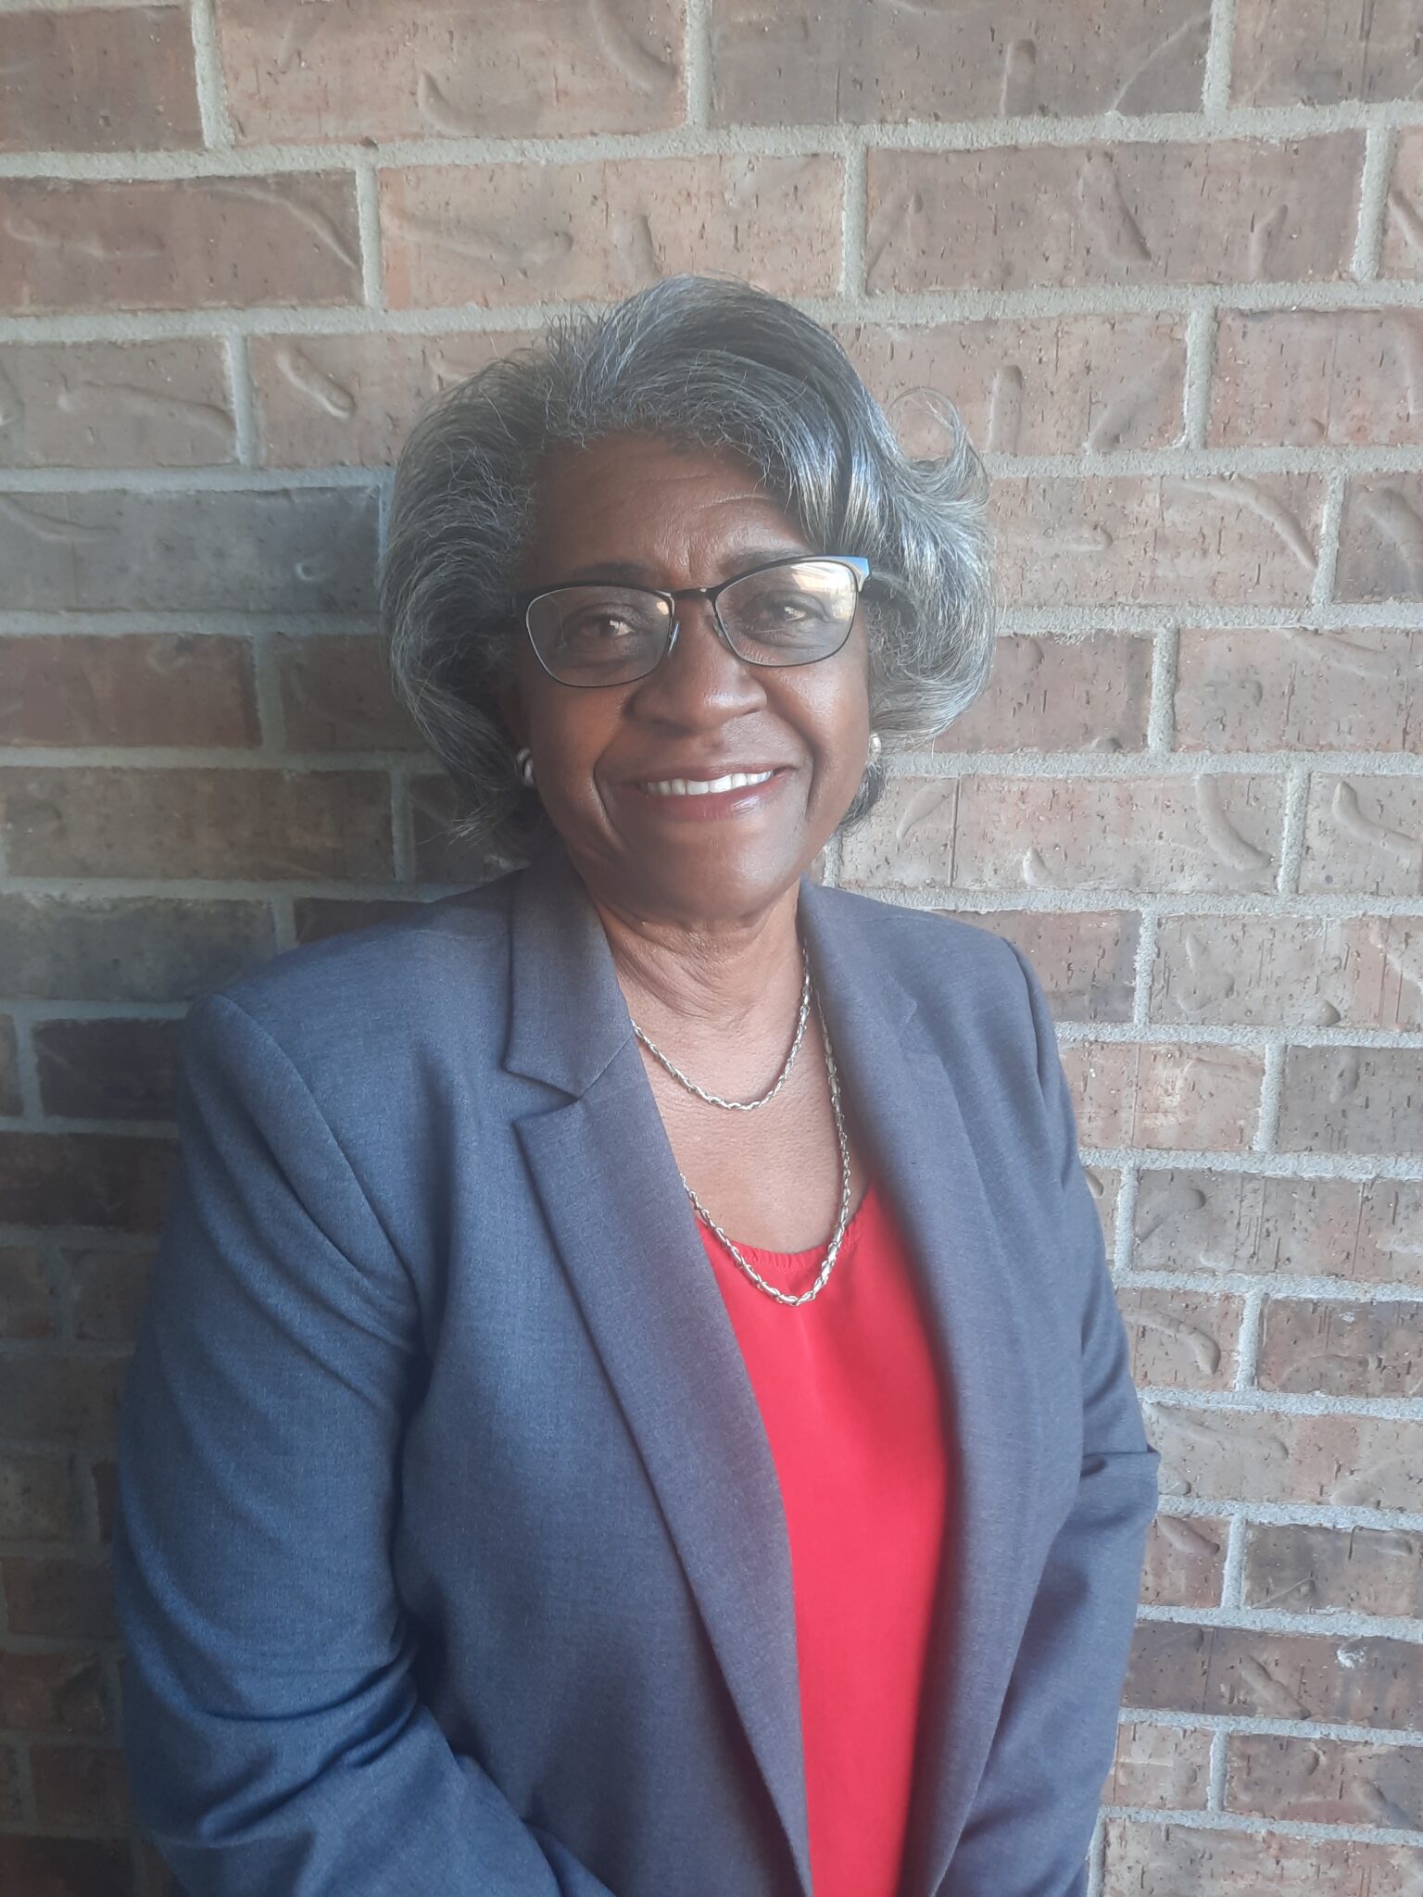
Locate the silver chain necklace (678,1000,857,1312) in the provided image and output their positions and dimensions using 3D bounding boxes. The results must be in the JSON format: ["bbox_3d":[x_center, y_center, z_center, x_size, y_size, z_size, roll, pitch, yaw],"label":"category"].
[{"bbox_3d":[0.008,0.063,0.693,0.135,0.187,0.145,-5,15,-19],"label":"silver chain necklace"}]

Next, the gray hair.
[{"bbox_3d":[-0.011,-0.165,0.627,0.272,0.258,0.235,-6,11,-3],"label":"gray hair"}]

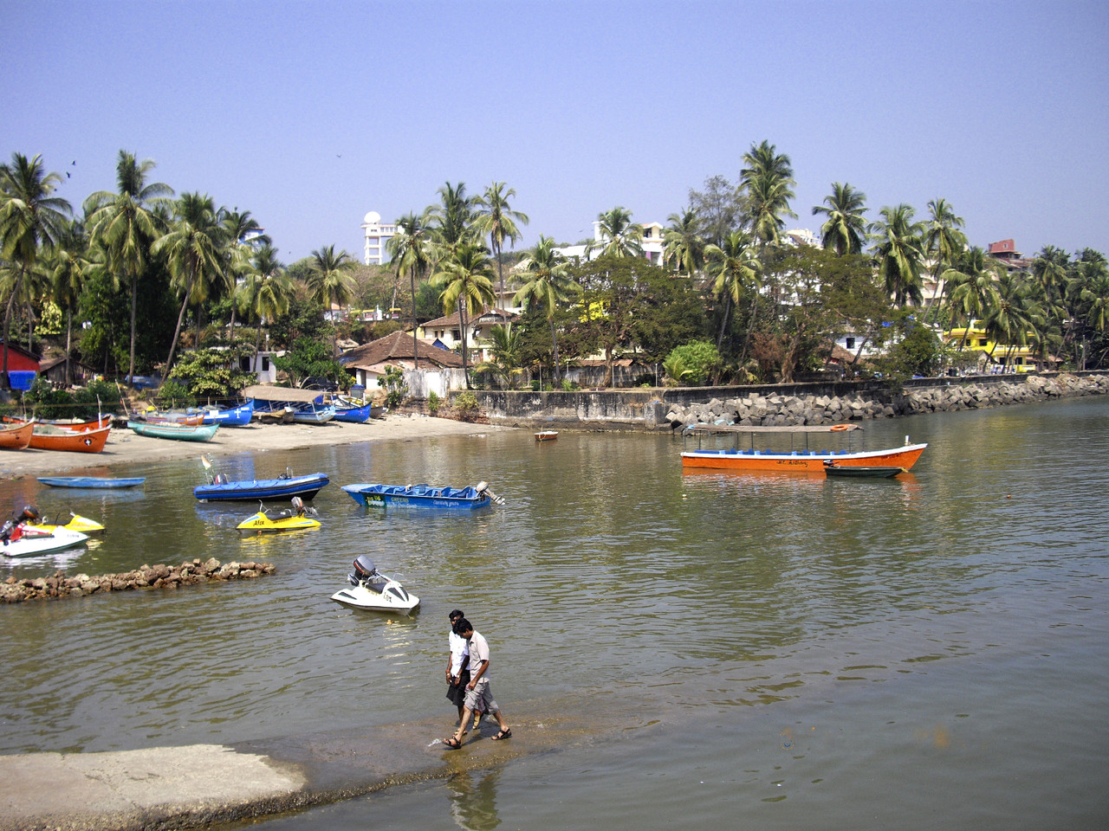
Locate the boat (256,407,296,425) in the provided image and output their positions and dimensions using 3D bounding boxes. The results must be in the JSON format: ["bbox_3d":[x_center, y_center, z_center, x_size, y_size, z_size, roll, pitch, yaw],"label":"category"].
[{"bbox_3d":[-18.195,-0.120,76.635,3.800,1.050,1.300,2,4,37],"label":"boat"}]

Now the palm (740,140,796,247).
[{"bbox_3d":[18.020,-13.140,104.000,5.200,20.720,5.200,0,3,0],"label":"palm"}]

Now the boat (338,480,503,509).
[{"bbox_3d":[-4.330,2.671,39.897,5.200,1.000,1.650,1,3,14],"label":"boat"}]

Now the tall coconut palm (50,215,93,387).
[{"bbox_3d":[-37.371,-8.796,93.666,4.400,12.650,4.400,0,3,0],"label":"tall coconut palm"}]

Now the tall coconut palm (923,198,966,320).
[{"bbox_3d":[38.793,-13.012,121.481,5.200,17.320,5.200,0,3,0],"label":"tall coconut palm"}]

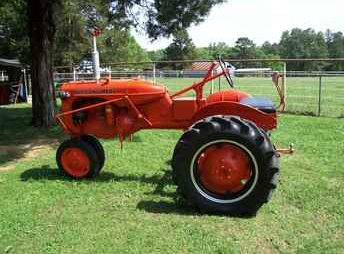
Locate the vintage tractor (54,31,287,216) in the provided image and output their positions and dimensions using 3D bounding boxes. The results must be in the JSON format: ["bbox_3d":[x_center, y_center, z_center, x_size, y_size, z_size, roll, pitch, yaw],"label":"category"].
[{"bbox_3d":[-0.082,-0.211,4.393,3.060,2.030,1.790,3,11,10],"label":"vintage tractor"}]

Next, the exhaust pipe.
[{"bbox_3d":[-0.979,-0.934,4.405,0.095,0.663,0.090,1,10,10],"label":"exhaust pipe"}]

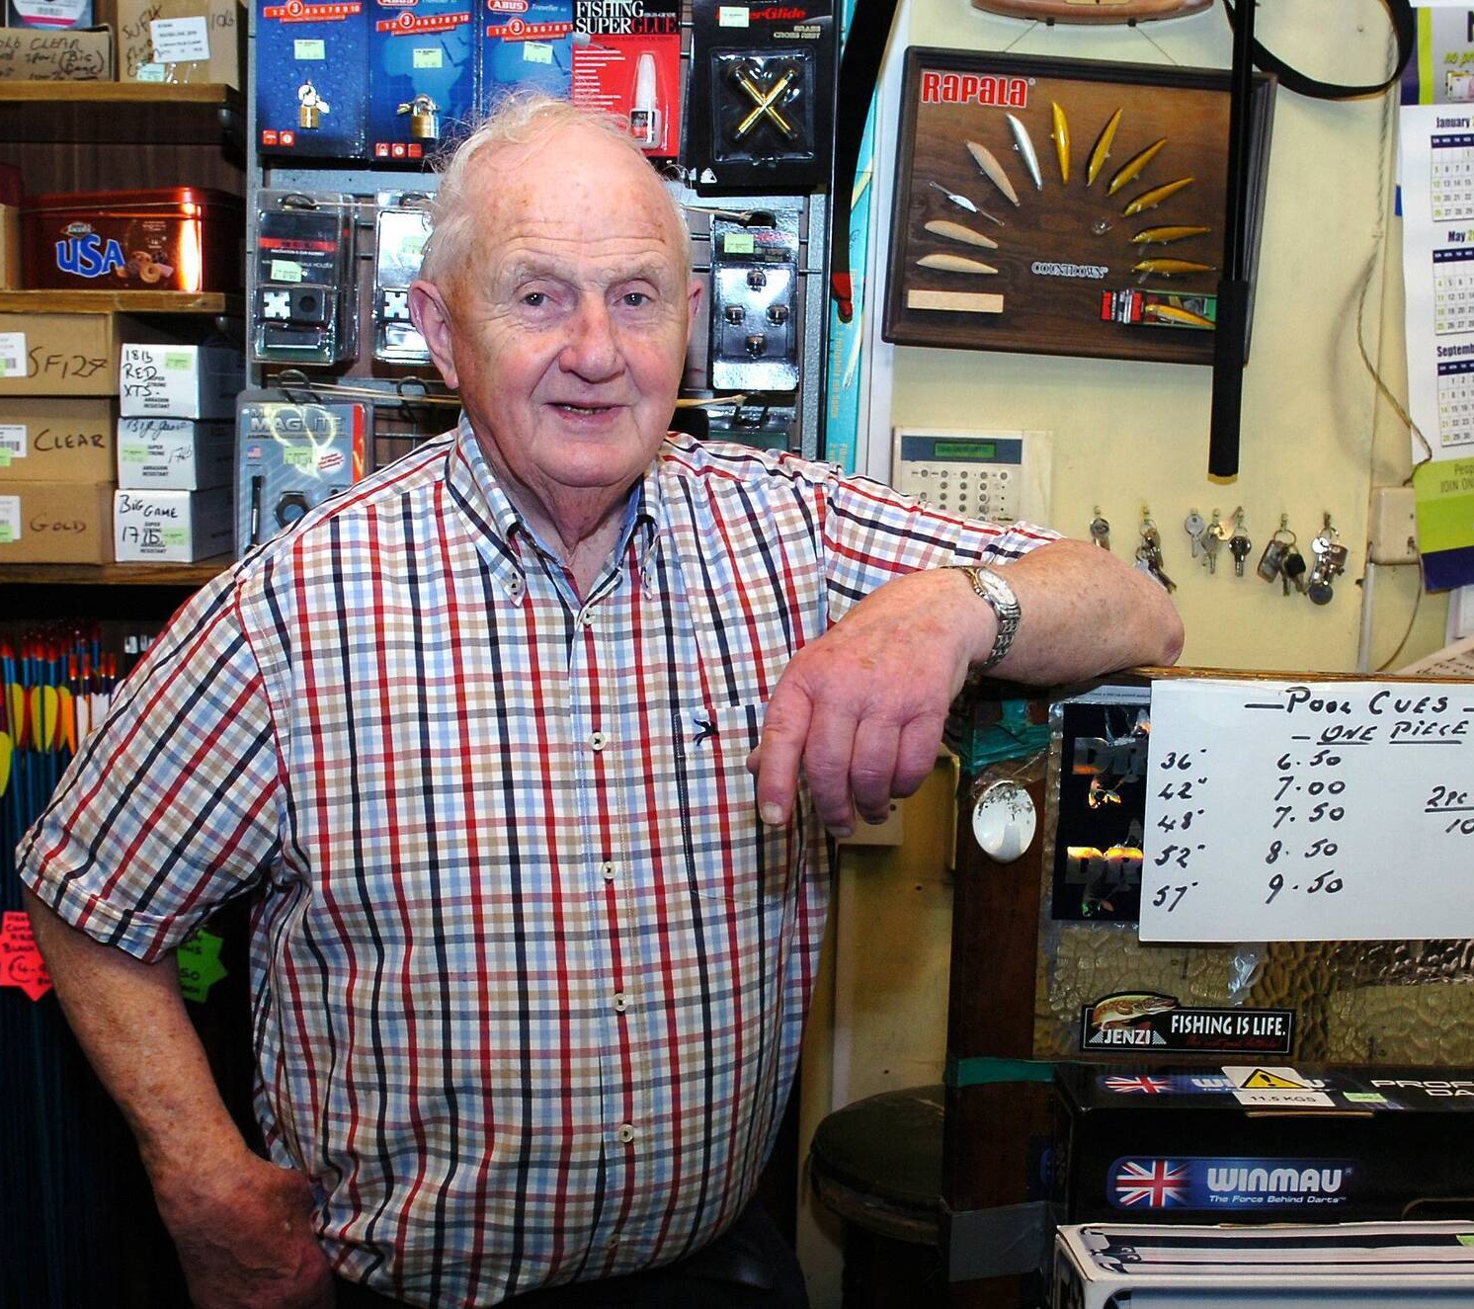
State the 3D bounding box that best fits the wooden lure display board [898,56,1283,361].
[{"bbox_3d":[0.383,-0.499,2.211,0.412,0.318,0.022,3,7,-4],"label":"wooden lure display board"}]

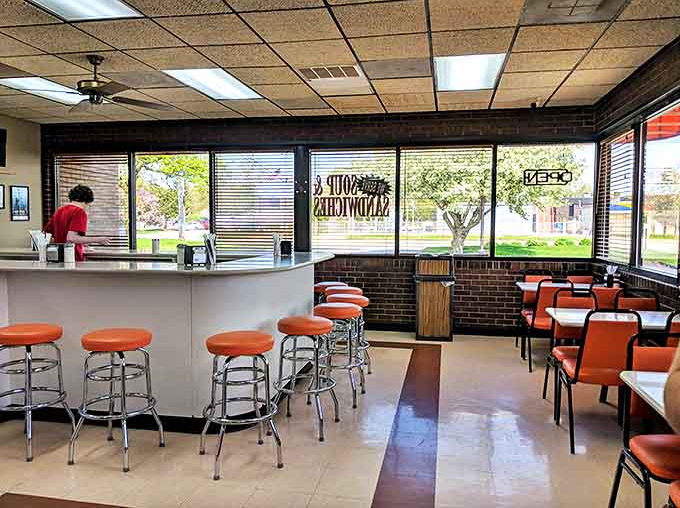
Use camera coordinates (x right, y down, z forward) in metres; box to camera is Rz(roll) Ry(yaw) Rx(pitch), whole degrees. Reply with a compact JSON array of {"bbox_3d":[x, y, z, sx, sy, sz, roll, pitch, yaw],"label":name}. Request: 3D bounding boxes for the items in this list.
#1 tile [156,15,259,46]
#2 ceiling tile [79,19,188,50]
[{"bbox_3d":[-0.907,-1.587,3.747,0.600,0.025,0.600,1,4,11],"label":"tile"},{"bbox_3d":[-1.514,-1.606,3.889,0.605,0.020,0.600,1,4,11],"label":"ceiling tile"}]

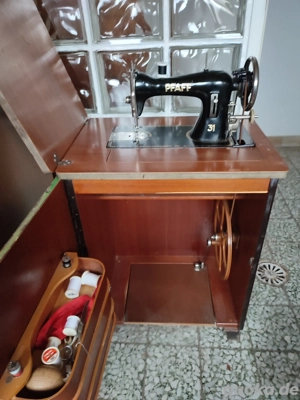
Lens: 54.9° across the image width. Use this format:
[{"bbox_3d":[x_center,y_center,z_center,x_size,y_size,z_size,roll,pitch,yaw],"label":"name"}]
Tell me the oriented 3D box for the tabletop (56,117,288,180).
[{"bbox_3d":[0.058,-0.177,0.891,0.588,0.021,0.404,0,35,4],"label":"tabletop"}]

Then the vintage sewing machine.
[{"bbox_3d":[0.096,-0.293,0.851,0.449,0.225,0.179,0,35,4],"label":"vintage sewing machine"}]

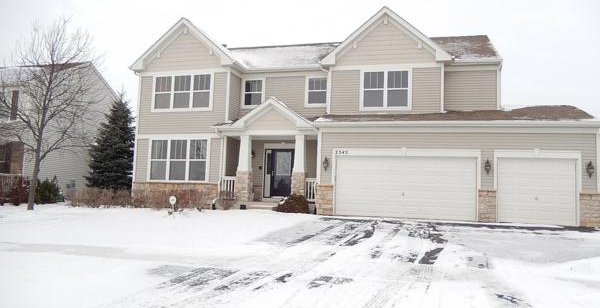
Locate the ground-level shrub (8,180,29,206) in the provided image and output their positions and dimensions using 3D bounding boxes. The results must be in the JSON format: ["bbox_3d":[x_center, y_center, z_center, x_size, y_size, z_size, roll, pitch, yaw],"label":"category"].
[{"bbox_3d":[-12.775,1.753,22.102,0.960,1.140,0.960,1,-6,15],"label":"ground-level shrub"}]

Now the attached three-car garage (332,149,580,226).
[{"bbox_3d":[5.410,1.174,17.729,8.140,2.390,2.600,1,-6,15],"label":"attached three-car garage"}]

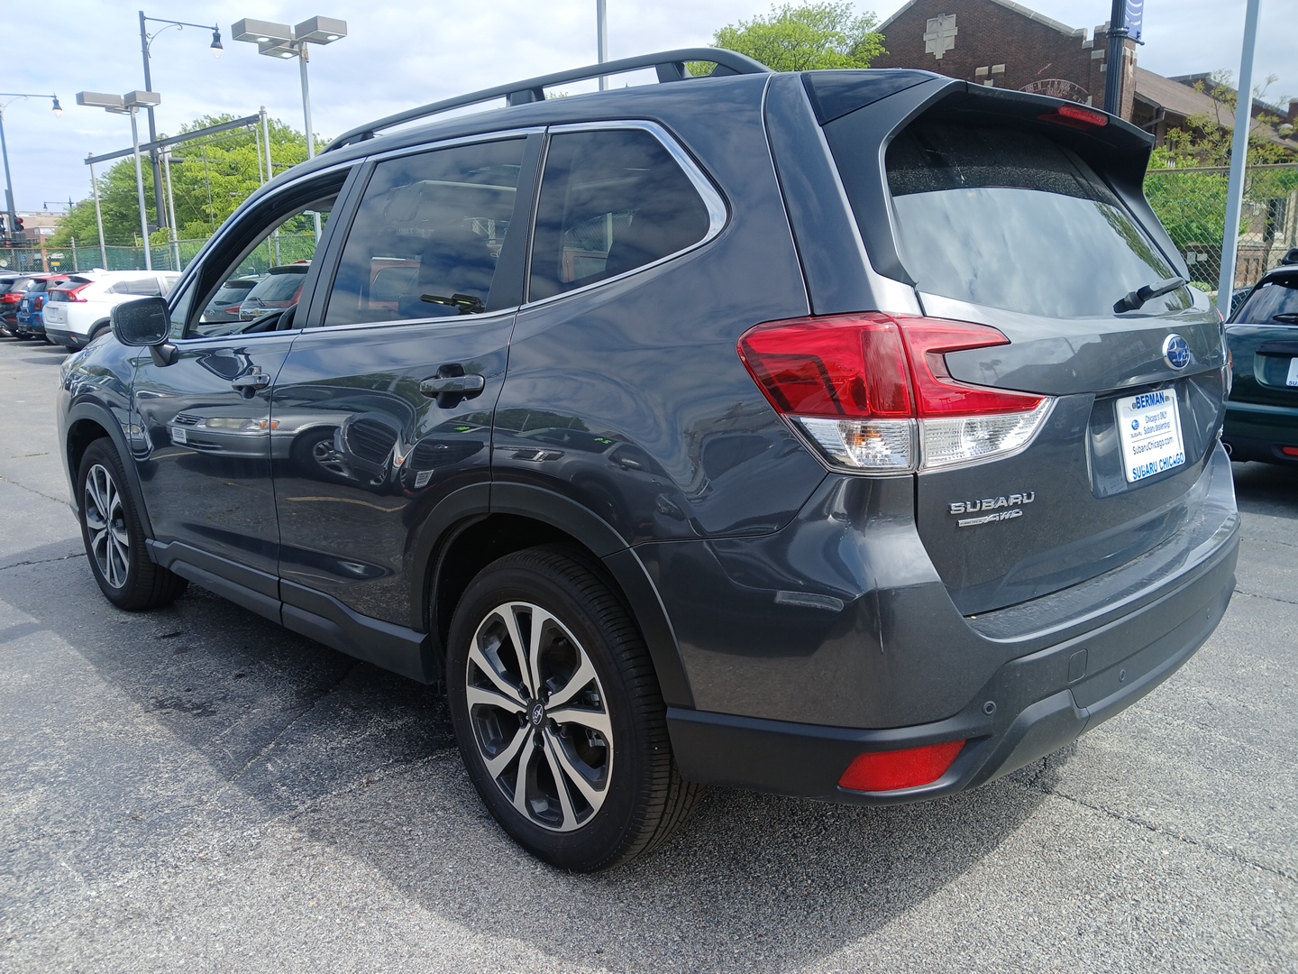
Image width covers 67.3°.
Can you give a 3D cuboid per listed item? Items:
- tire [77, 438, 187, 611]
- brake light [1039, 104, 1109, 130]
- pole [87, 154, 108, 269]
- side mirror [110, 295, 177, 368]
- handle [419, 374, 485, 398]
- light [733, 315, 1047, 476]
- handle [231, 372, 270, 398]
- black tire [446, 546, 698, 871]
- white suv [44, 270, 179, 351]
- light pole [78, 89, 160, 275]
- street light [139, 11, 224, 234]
[{"bbox_3d":[-2.074,0.143,3.925,0.700,0.700,0.230,9,15,44],"label":"tire"},{"bbox_3d":[0.843,-0.730,1.937,0.060,0.038,0.235,9,14,44],"label":"brake light"},{"bbox_3d":[-15.943,-6.921,28.485,0.130,5.320,0.130,-6,12,-26],"label":"pole"},{"bbox_3d":[-1.651,-0.503,3.165,0.130,0.220,0.200,8,13,39],"label":"side mirror"},{"bbox_3d":[-0.410,-0.208,2.040,0.225,0.048,0.055,9,14,44],"label":"handle"},{"bbox_3d":[0.390,-0.153,1.526,0.335,0.225,0.380,9,14,44],"label":"light"},{"bbox_3d":[-1.120,-0.285,2.745,0.215,0.055,0.050,9,15,44],"label":"handle"},{"bbox_3d":[-0.166,0.453,2.061,0.700,0.700,0.230,9,14,44],"label":"black tire"},{"bbox_3d":[-10.464,-3.782,21.029,1.810,1.685,4.405,9,15,43],"label":"white suv"},{"bbox_3d":[-13.461,-6.808,25.331,1.400,6.290,2.000,-11,15,-43],"label":"light pole"},{"bbox_3d":[-14.973,-10.007,32.310,2.450,10.360,0.420,-8,13,-35],"label":"street light"}]

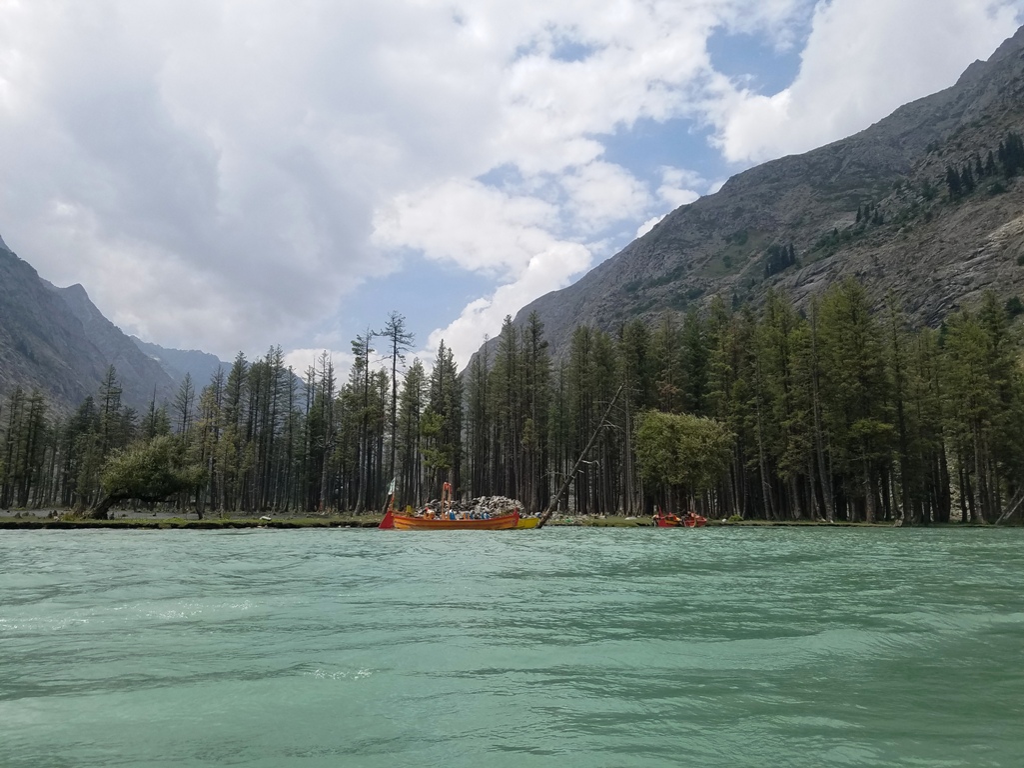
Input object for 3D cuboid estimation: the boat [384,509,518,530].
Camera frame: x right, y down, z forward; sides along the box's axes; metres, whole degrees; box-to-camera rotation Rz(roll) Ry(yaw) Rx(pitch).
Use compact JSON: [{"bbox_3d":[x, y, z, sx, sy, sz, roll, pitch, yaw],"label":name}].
[{"bbox_3d":[-3.504,7.659,43.500,7.900,1.220,1.650,1,-9,-5],"label":"boat"}]

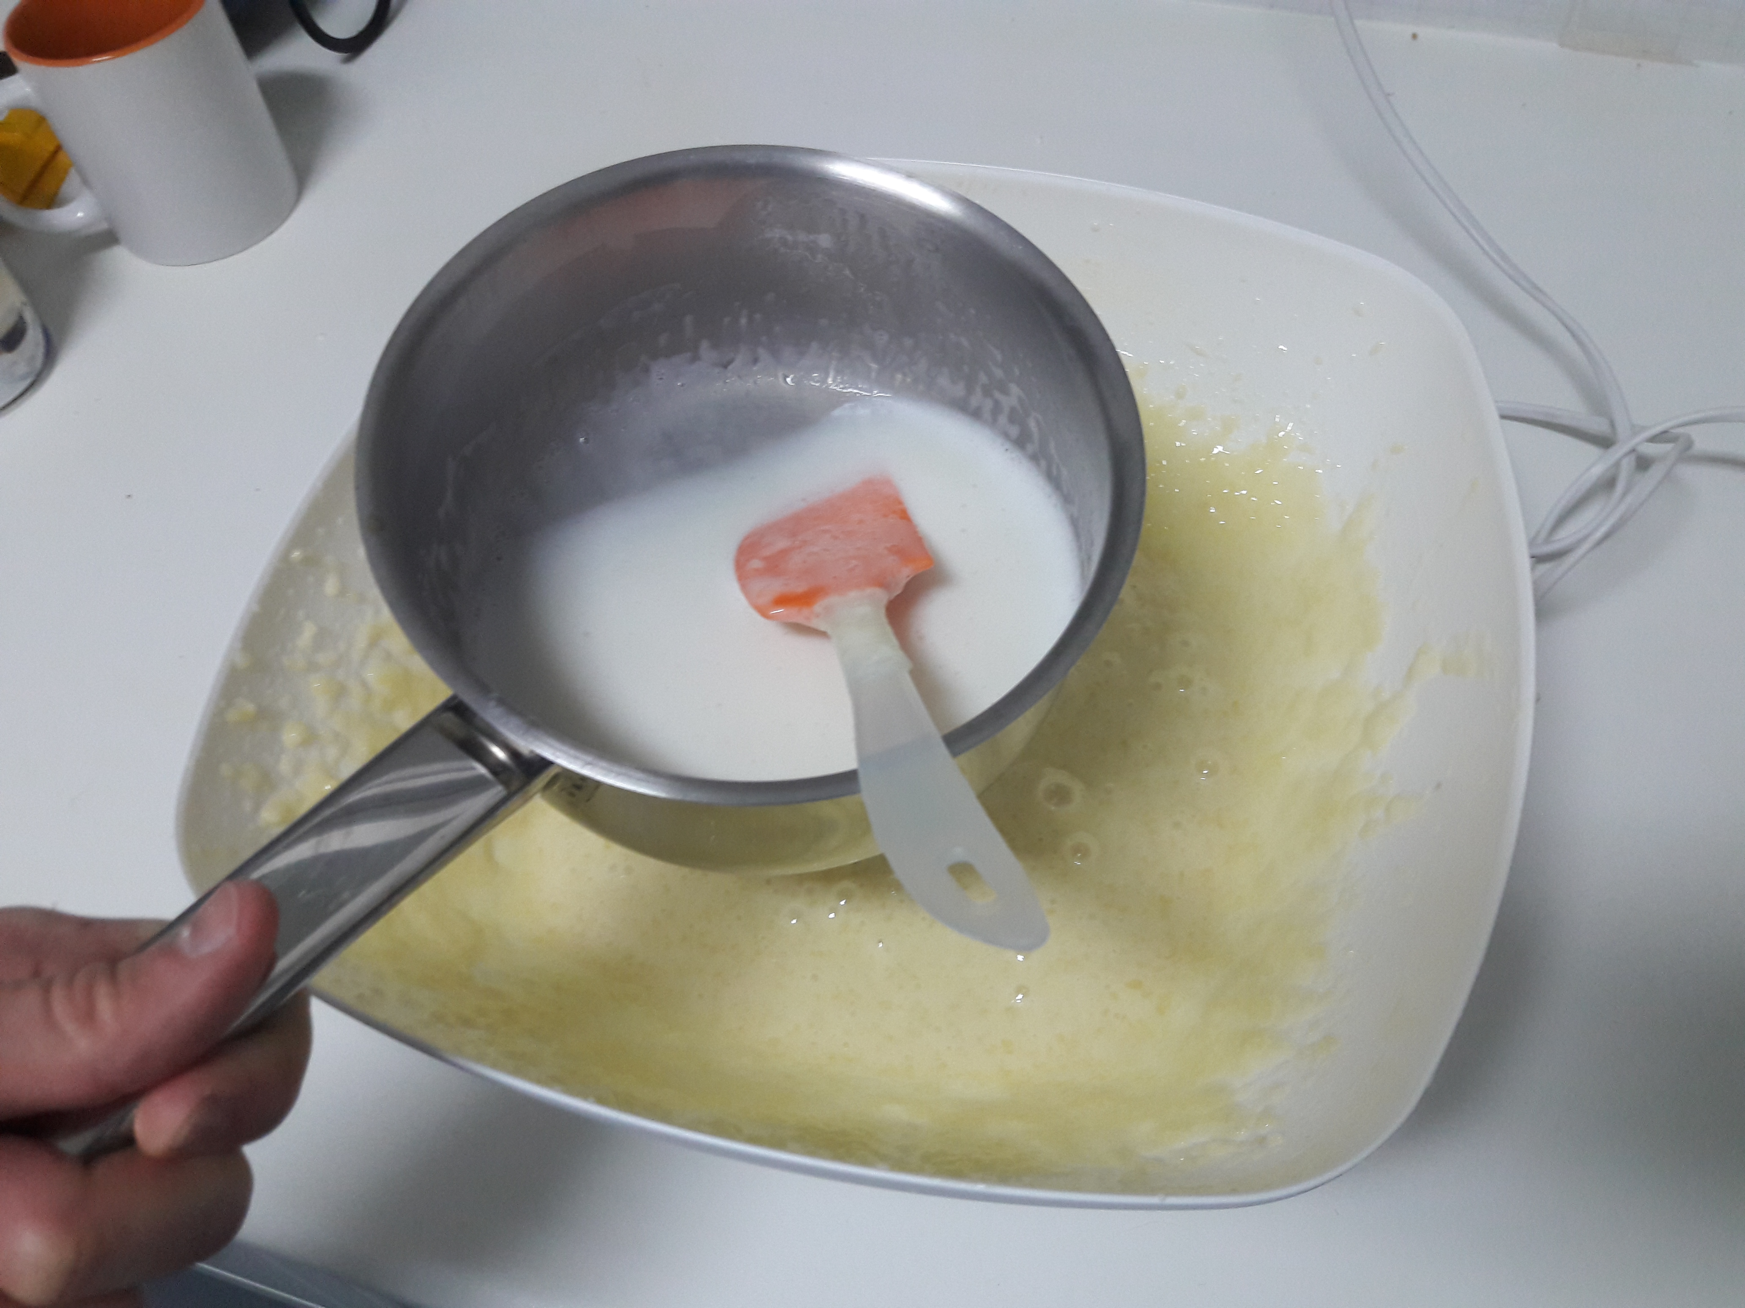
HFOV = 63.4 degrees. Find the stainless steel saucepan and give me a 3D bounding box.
[{"bbox_3d":[-0.073,0.015,0.308,0.172,0.091,0.322,37,68,14],"label":"stainless steel saucepan"}]

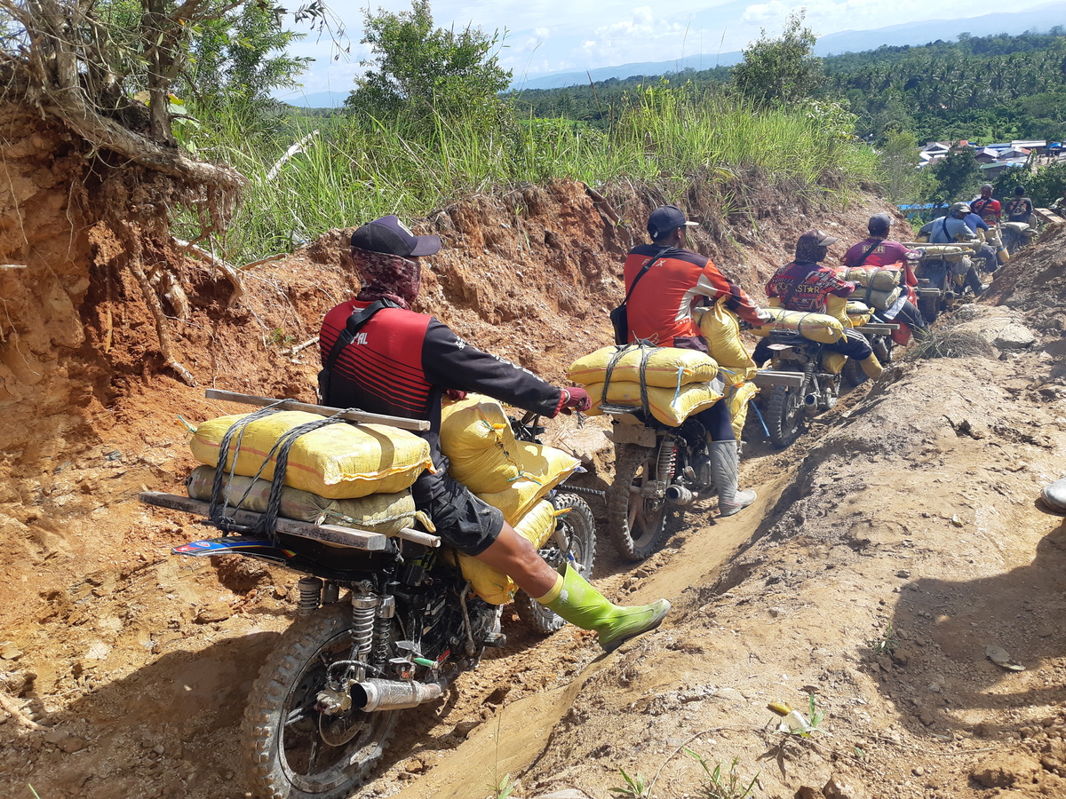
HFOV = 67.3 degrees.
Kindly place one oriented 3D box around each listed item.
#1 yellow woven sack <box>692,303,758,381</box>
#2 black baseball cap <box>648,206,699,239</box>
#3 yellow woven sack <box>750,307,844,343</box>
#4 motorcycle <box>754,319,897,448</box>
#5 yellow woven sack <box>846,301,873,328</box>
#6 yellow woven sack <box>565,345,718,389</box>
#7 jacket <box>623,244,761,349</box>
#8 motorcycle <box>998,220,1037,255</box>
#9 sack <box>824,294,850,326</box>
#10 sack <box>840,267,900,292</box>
[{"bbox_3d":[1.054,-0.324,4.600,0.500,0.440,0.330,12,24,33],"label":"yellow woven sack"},{"bbox_3d":[0.746,-0.945,4.270,0.270,0.150,0.180,-12,23,-26],"label":"black baseball cap"},{"bbox_3d":[2.004,-0.560,6.050,0.700,0.200,0.340,11,24,31],"label":"yellow woven sack"},{"bbox_3d":[2.351,-0.247,6.701,0.750,1.080,1.920,12,18,33],"label":"motorcycle"},{"bbox_3d":[2.803,-0.744,6.950,0.480,0.240,0.380,12,24,33],"label":"yellow woven sack"},{"bbox_3d":[0.562,-0.171,4.100,0.700,0.170,0.380,8,22,23],"label":"yellow woven sack"},{"bbox_3d":[0.846,-0.557,4.420,0.600,0.560,0.550,13,25,34],"label":"jacket"},{"bbox_3d":[8.856,-2.711,14.500,0.750,1.050,1.900,13,21,33],"label":"motorcycle"},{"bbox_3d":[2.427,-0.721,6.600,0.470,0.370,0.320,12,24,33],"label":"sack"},{"bbox_3d":[3.234,-1.158,7.700,0.640,0.180,0.360,10,23,28],"label":"sack"}]

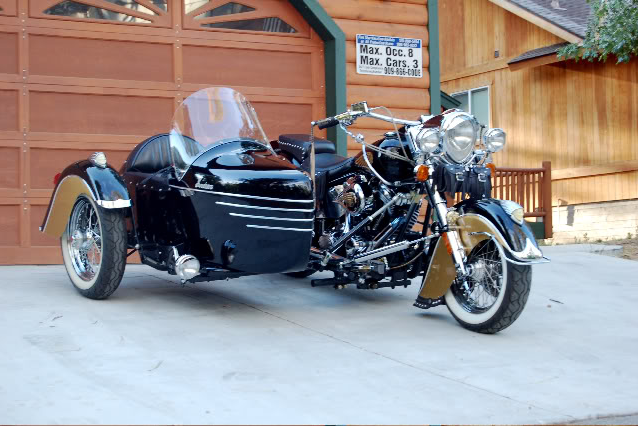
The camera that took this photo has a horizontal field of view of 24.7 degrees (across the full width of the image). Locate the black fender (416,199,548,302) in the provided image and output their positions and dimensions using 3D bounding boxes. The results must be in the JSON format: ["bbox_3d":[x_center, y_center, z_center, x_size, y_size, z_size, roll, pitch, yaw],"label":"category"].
[{"bbox_3d":[0.808,0.213,7.060,0.230,0.585,0.890,-2,8,-32],"label":"black fender"}]

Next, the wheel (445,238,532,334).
[{"bbox_3d":[0.797,0.269,7.079,0.136,0.640,0.640,-2,8,-32],"label":"wheel"}]

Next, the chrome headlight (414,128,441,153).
[{"bbox_3d":[0.527,-0.352,7.102,0.125,0.125,0.090,-2,8,-32],"label":"chrome headlight"}]

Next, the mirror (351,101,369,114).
[{"bbox_3d":[0.214,-0.536,7.451,0.085,0.065,0.050,6,7,26],"label":"mirror"}]

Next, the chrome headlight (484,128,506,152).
[{"bbox_3d":[0.871,-0.362,7.316,0.125,0.125,0.090,-2,8,-32],"label":"chrome headlight"}]

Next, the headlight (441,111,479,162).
[{"bbox_3d":[0.677,-0.372,7.244,0.214,0.235,0.145,-2,8,-32],"label":"headlight"}]

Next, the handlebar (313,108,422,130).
[{"bbox_3d":[0.475,-0.478,7.563,0.920,0.135,0.450,-2,8,-32],"label":"handlebar"}]

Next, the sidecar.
[{"bbox_3d":[-0.723,-0.102,7.645,1.050,1.120,2.100,-2,8,-32],"label":"sidecar"}]

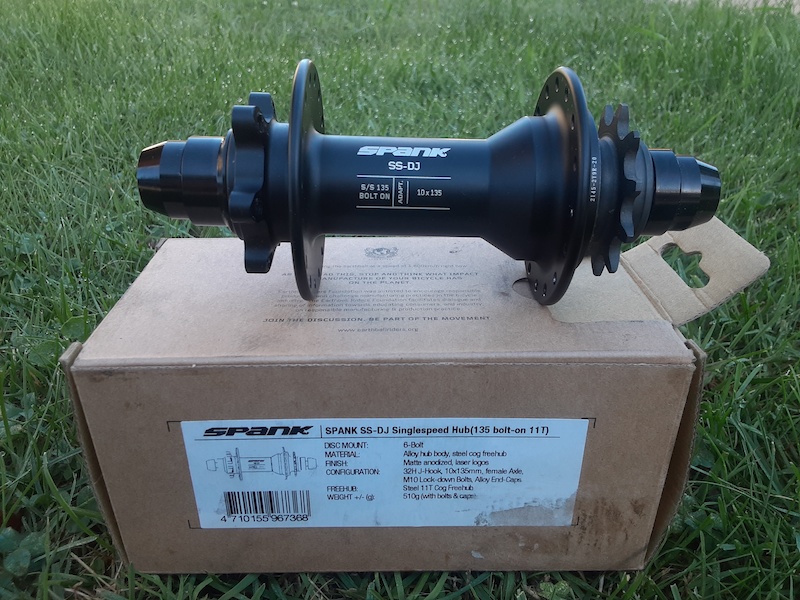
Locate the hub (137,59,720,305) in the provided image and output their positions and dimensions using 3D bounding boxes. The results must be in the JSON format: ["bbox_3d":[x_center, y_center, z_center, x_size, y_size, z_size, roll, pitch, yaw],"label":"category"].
[{"bbox_3d":[0.009,-0.033,0.182,0.165,0.068,0.068,1,28,-2],"label":"hub"}]

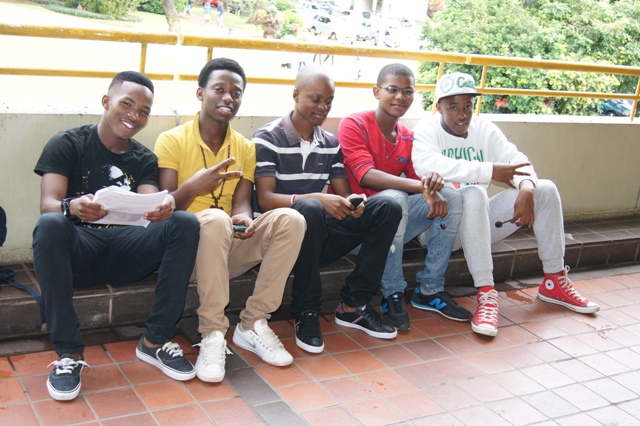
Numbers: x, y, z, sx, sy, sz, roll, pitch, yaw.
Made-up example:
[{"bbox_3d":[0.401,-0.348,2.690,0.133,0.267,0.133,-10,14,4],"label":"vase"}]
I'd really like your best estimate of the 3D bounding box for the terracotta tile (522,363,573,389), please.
[{"bbox_3d":[0.880,0.636,3.093,0.154,0.015,0.154,-3,19,-32],"label":"terracotta tile"}]

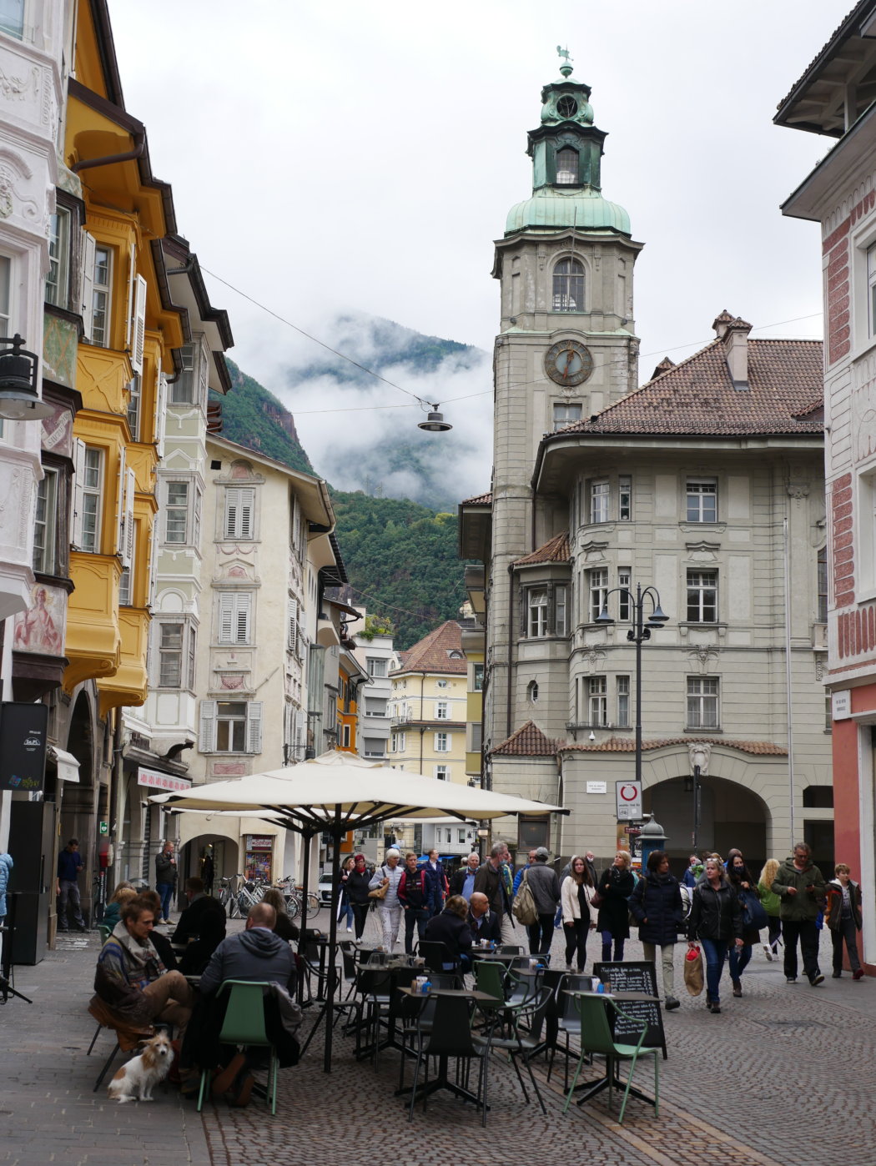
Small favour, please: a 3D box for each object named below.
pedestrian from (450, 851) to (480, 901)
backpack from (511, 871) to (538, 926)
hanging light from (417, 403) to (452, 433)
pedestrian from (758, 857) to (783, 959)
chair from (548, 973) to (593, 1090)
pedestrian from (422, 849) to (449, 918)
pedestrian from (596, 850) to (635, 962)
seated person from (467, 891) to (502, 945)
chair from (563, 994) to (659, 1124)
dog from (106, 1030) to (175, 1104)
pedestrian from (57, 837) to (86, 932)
[{"bbox_3d":[0.493,4.896,25.300,0.540,1.730,0.360,2,-9,-3],"label":"pedestrian"},{"bbox_3d":[1.255,4.545,24.300,0.360,0.720,0.260,-1,-9,14],"label":"backpack"},{"bbox_3d":[-0.045,-2.721,27.500,0.570,0.410,0.570,1,-9,0],"label":"hanging light"},{"bbox_3d":[5.566,5.442,28.200,0.470,1.650,0.470,0,-9,6],"label":"pedestrian"},{"bbox_3d":[1.109,3.343,12.500,0.530,0.790,0.570,2,-9,-5],"label":"chair"},{"bbox_3d":[-0.064,5.602,29.800,0.500,1.740,0.420,4,-10,-20],"label":"pedestrian"},{"bbox_3d":[2.426,4.513,23.000,0.520,1.700,0.400,-1,-9,14],"label":"pedestrian"},{"bbox_3d":[0.364,3.574,15.942,0.540,1.270,0.720,-3,-10,26],"label":"seated person"},{"bbox_3d":[1.143,3.076,10.999,0.490,0.775,0.490,10,-12,-44],"label":"chair"},{"bbox_3d":[-1.931,3.146,10.950,0.410,0.430,0.240,0,-9,6],"label":"dog"},{"bbox_3d":[-6.957,5.735,32.000,0.520,1.740,0.480,8,-11,-37],"label":"pedestrian"}]

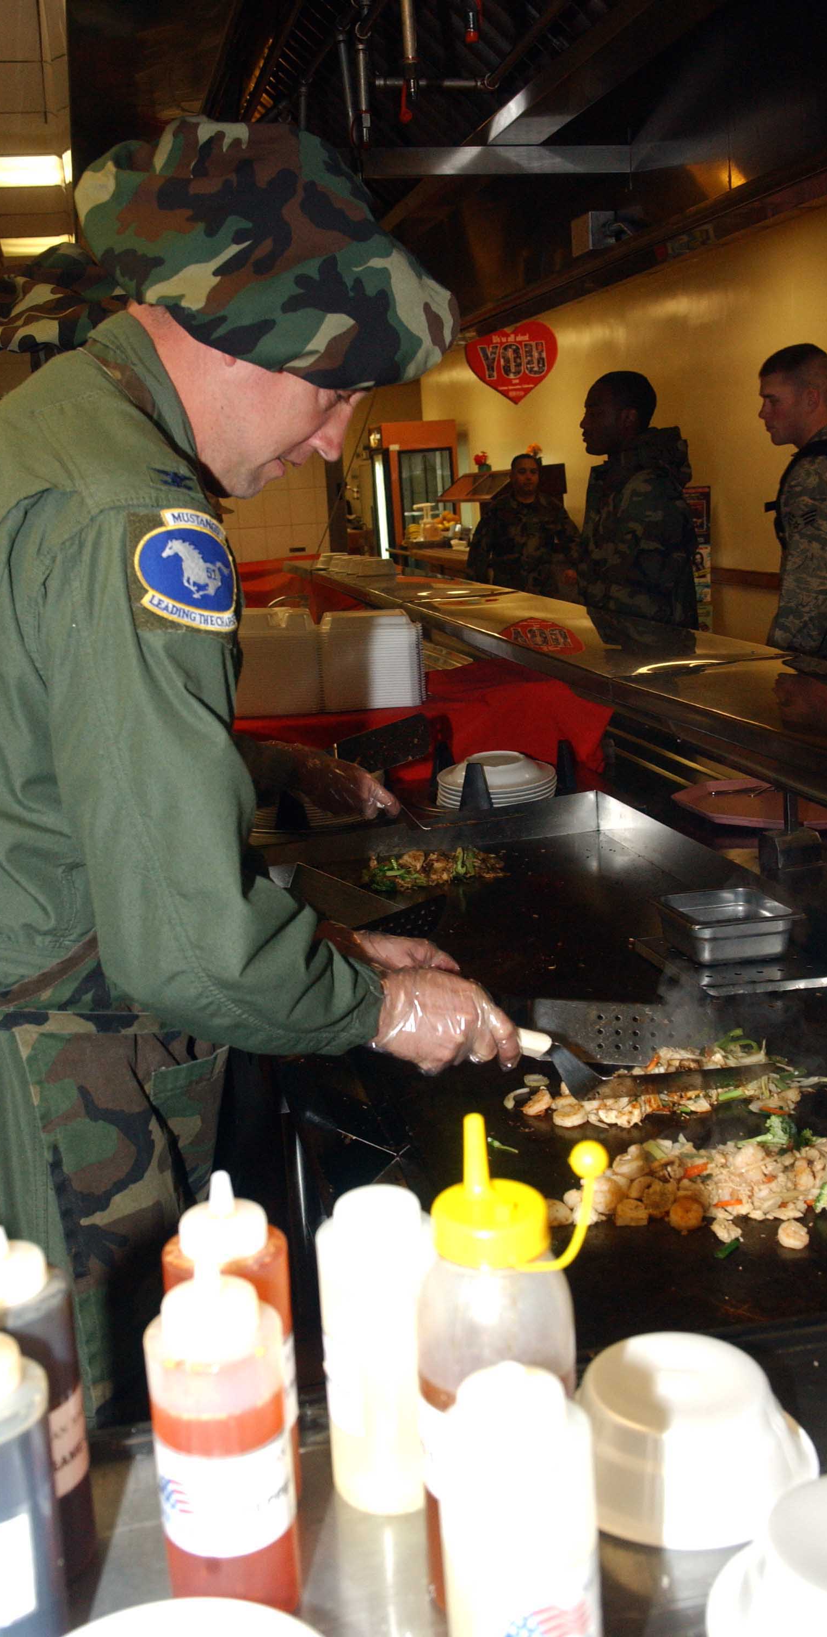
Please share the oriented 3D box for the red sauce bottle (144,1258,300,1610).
[{"bbox_3d":[-0.090,0.279,0.717,0.063,0.159,0.063,-5,12,-9],"label":"red sauce bottle"}]

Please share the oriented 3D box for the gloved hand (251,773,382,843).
[{"bbox_3d":[-0.120,-0.039,2.300,0.180,0.090,0.100,16,2,-28],"label":"gloved hand"}]

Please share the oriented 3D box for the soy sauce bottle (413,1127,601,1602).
[{"bbox_3d":[0.047,0.242,0.705,0.088,0.224,0.071,-2,12,2],"label":"soy sauce bottle"}]

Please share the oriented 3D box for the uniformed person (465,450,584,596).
[{"bbox_3d":[0.651,-1.170,8.574,0.600,1.680,0.360,-3,12,-2],"label":"uniformed person"}]

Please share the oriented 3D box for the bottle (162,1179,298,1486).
[{"bbox_3d":[-0.094,0.260,0.793,0.063,0.166,0.063,-4,12,-8],"label":"bottle"}]

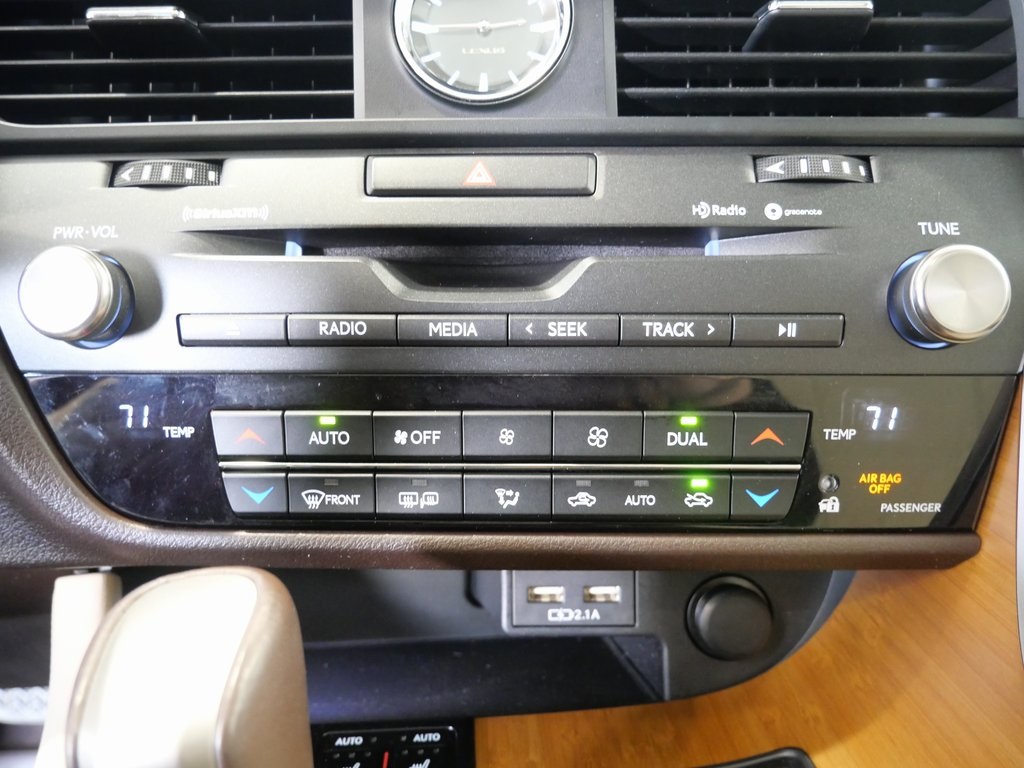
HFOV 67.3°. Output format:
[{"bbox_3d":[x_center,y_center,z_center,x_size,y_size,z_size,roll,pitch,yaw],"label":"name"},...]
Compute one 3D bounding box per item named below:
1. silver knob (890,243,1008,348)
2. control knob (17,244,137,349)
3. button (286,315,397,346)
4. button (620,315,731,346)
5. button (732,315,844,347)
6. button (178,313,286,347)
[{"bbox_3d":[0.128,-0.025,0.223,0.029,0.029,0.016,0,-2,1],"label":"silver knob"},{"bbox_3d":[-0.129,-0.026,0.227,0.029,0.029,0.016,0,-2,1],"label":"control knob"},{"bbox_3d":[-0.051,-0.016,0.235,0.033,0.010,0.006,0,-2,1],"label":"button"},{"bbox_3d":[0.049,-0.016,0.233,0.033,0.010,0.006,0,-2,1],"label":"button"},{"bbox_3d":[0.083,-0.016,0.233,0.033,0.010,0.006,0,-2,1],"label":"button"},{"bbox_3d":[-0.084,-0.016,0.235,0.033,0.010,0.006,0,-2,1],"label":"button"}]

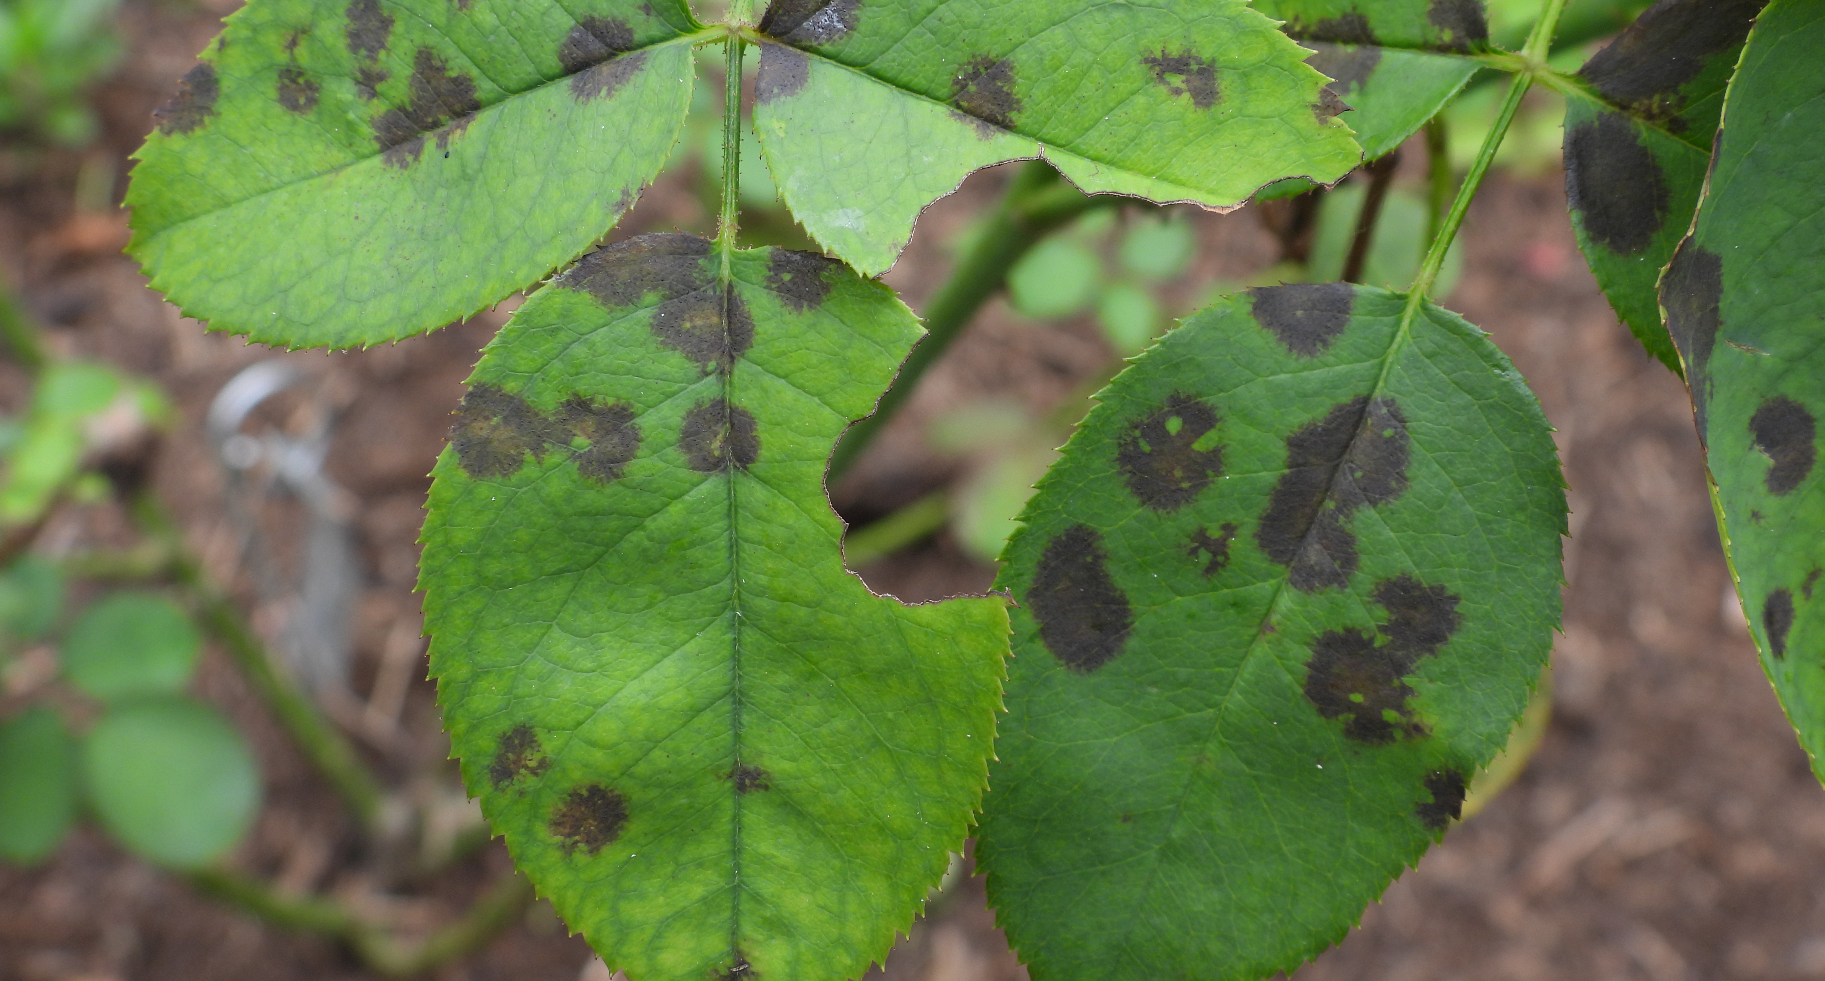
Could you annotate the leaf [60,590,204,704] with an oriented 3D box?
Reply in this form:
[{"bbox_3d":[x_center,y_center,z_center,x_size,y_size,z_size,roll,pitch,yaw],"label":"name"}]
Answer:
[{"bbox_3d":[-0.152,0.031,0.440,0.028,0.009,0.024,0,67,0],"label":"leaf"}]

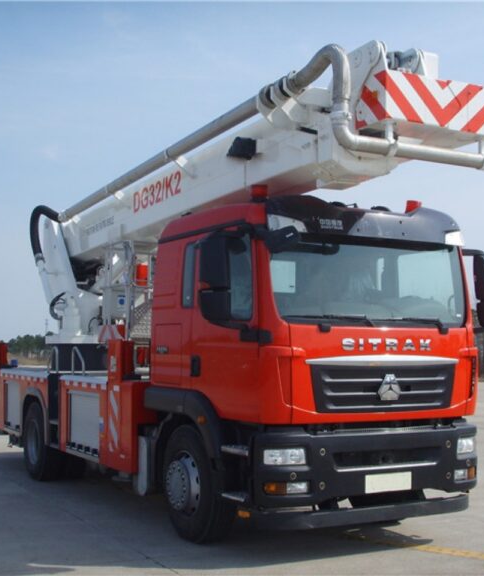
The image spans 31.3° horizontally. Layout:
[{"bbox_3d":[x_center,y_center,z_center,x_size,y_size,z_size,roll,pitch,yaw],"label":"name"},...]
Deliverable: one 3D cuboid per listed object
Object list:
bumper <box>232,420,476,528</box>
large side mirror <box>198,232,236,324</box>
[{"bbox_3d":[1.040,1.471,6.986,2.250,0.720,0.470,2,-4,-29],"label":"bumper"},{"bbox_3d":[-0.193,-0.080,6.537,0.290,0.740,0.200,1,-4,-17],"label":"large side mirror"}]

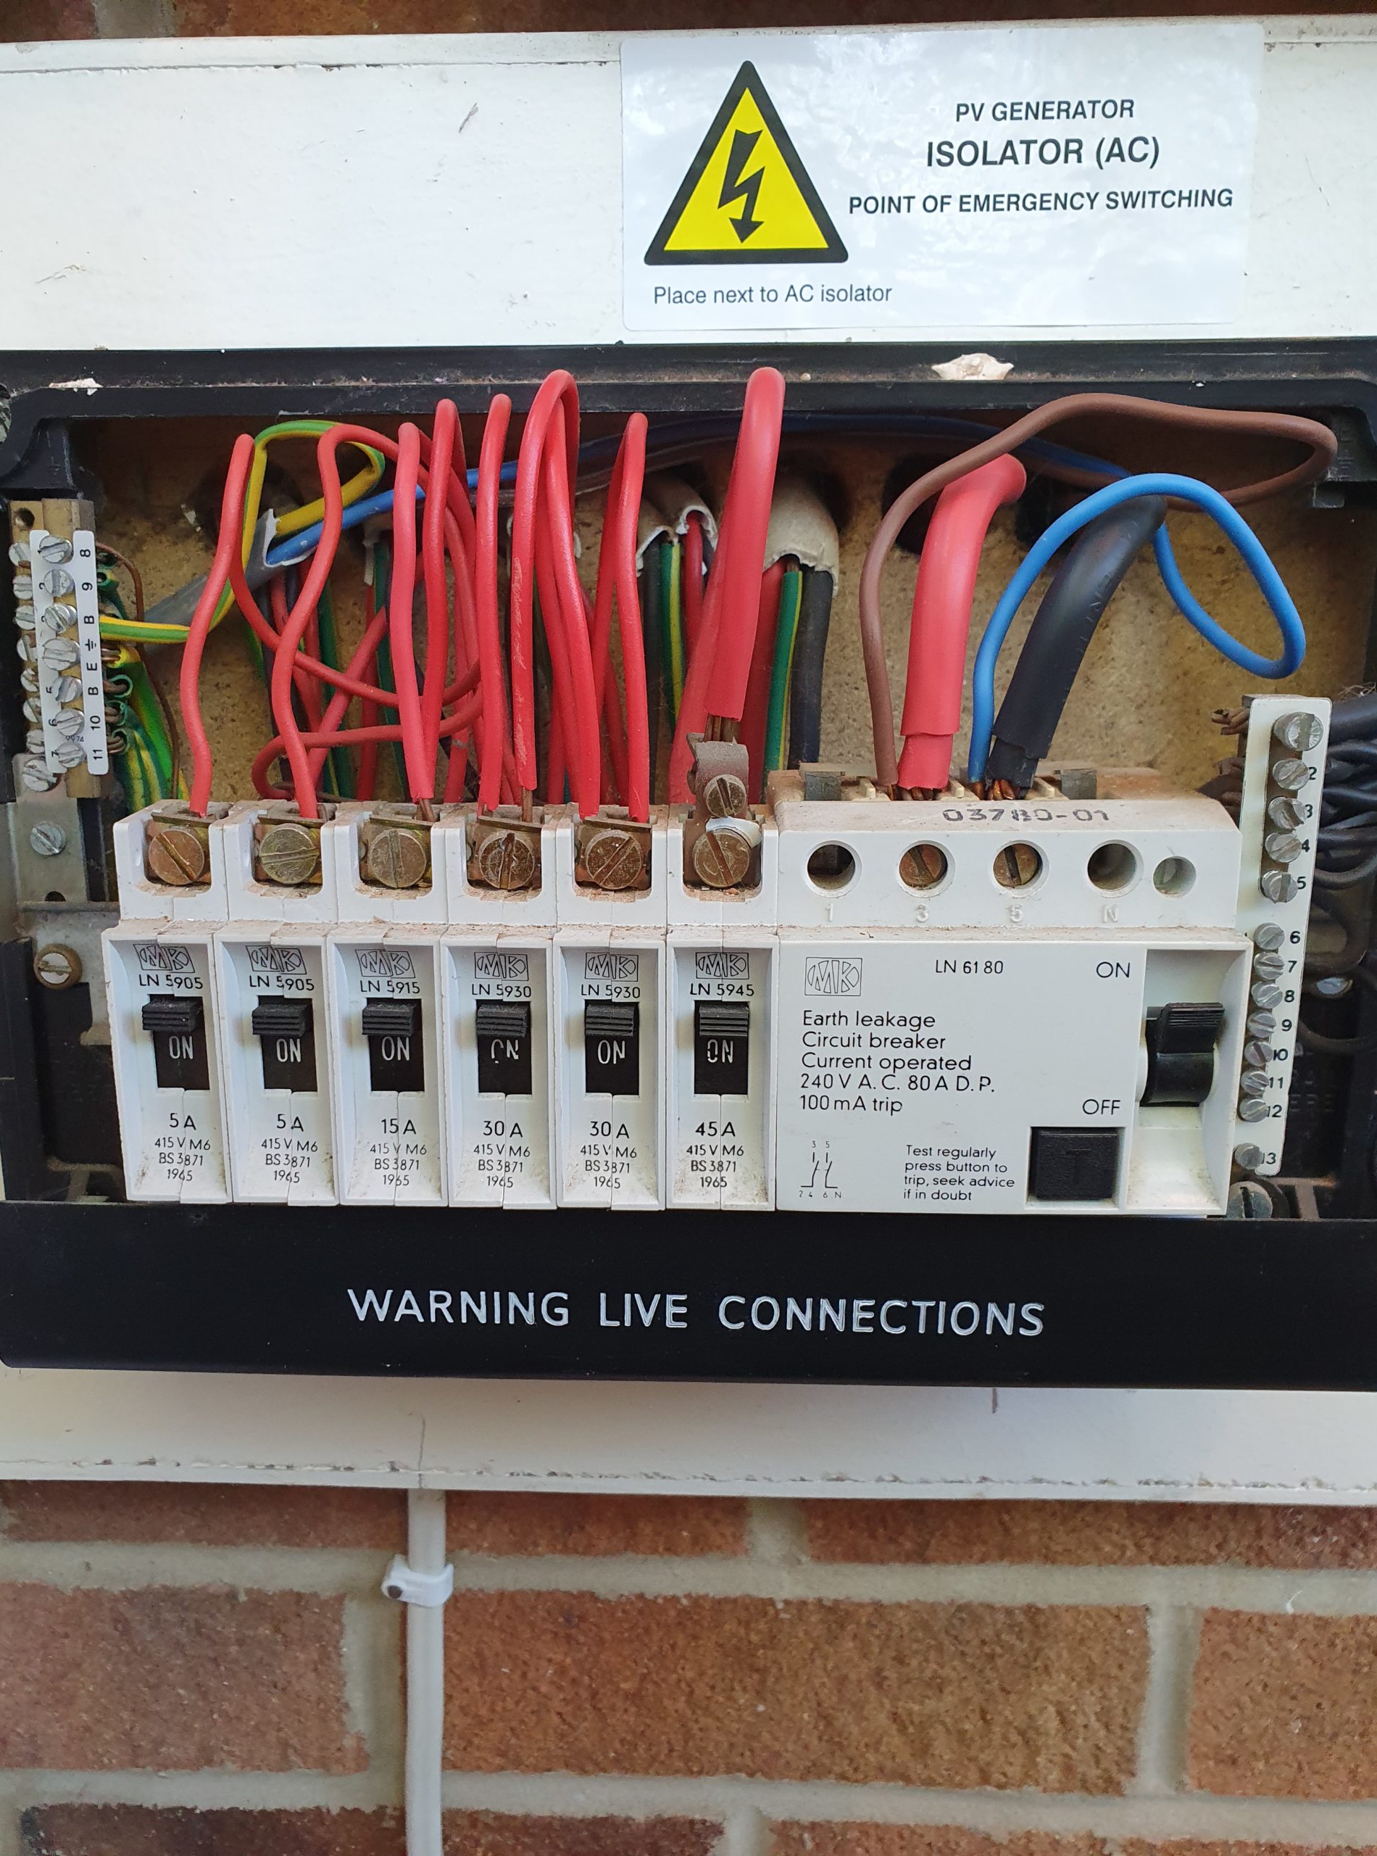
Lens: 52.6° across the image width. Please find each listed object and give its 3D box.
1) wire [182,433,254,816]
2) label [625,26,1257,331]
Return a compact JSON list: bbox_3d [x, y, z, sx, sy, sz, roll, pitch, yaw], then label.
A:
[{"bbox_3d":[-0.082,-0.053,0.245,0.013,0.066,0.018,0,12,2],"label":"wire"},{"bbox_3d":[0.046,-0.141,0.264,0.118,0.051,0.001,0,12,2],"label":"label"}]

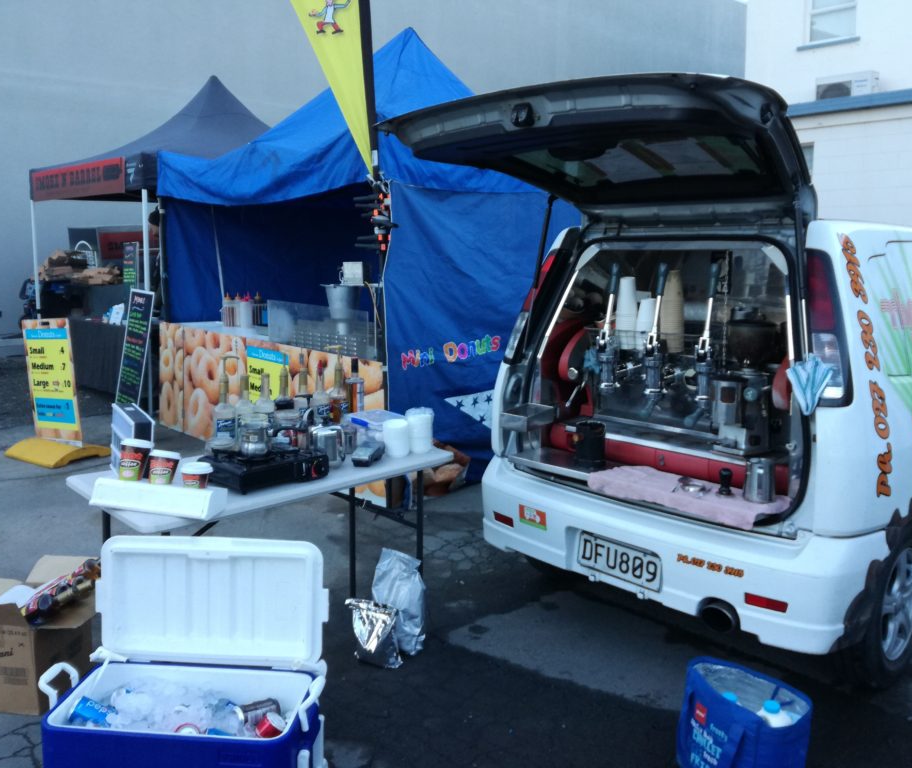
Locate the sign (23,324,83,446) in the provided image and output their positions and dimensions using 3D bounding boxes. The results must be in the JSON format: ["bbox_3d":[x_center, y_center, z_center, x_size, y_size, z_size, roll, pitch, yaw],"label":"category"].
[{"bbox_3d":[-3.005,-0.010,5.950,0.585,0.937,0.040,1,9,33],"label":"sign"}]

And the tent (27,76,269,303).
[{"bbox_3d":[-2.748,-1.728,9.207,3.000,3.448,3.000,-8,12,-44],"label":"tent"}]

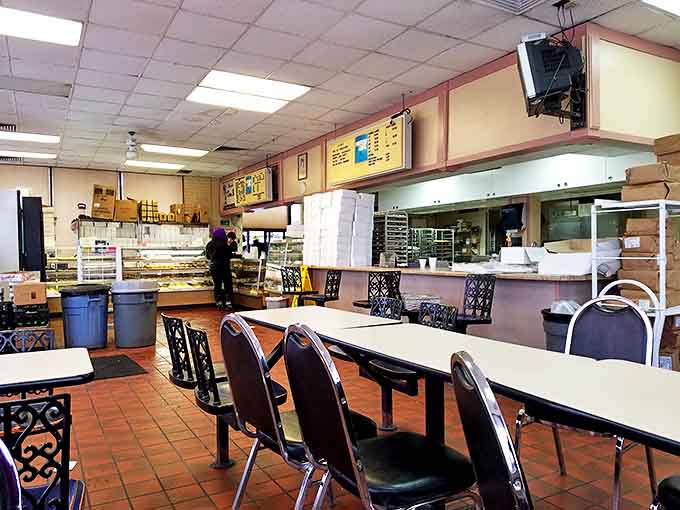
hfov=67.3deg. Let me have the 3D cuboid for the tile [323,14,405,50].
[{"bbox_3d":[0.210,-1.967,4.549,0.610,0.020,0.610,-1,0,-31],"label":"tile"}]

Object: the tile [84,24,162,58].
[{"bbox_3d":[-1.984,-1.955,4.667,0.610,0.022,0.610,-1,1,-30],"label":"tile"}]

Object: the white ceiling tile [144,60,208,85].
[{"bbox_3d":[-1.765,-1.960,5.489,0.605,0.020,0.605,-1,1,-30],"label":"white ceiling tile"}]

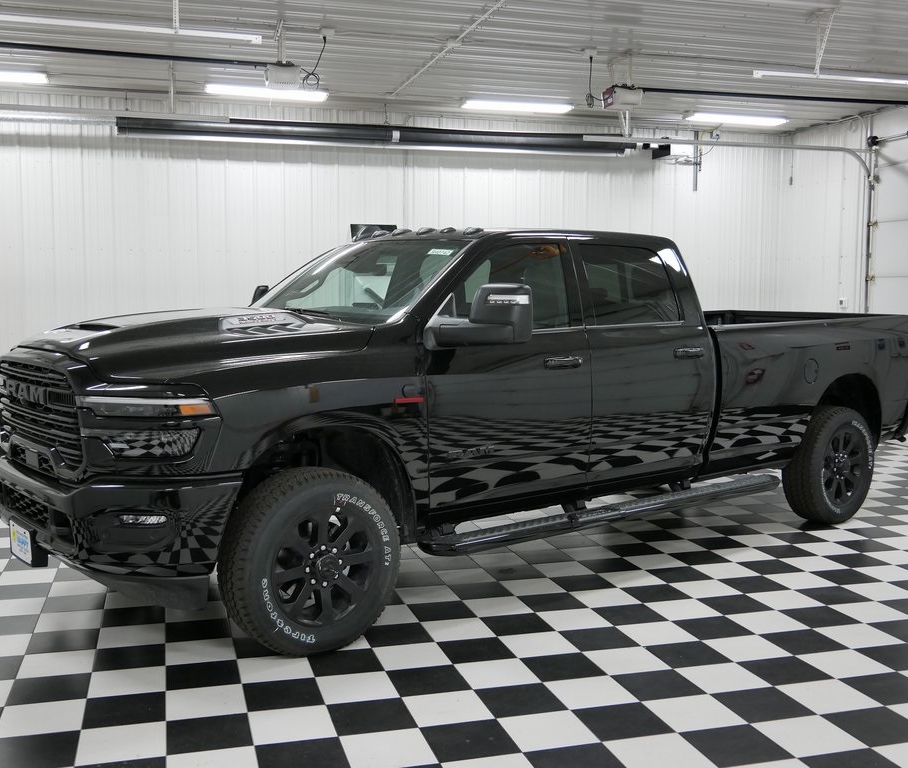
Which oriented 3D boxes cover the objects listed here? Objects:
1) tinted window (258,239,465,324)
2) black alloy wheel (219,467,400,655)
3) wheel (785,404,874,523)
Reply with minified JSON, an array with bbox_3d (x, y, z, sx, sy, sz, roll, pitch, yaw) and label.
[{"bbox_3d":[-0.508,-0.619,5.734,0.790,0.140,1.430,-44,29,-28],"label":"tinted window"},{"bbox_3d":[-0.649,0.810,4.622,0.840,0.840,0.285,-4,6,-39],"label":"black alloy wheel"},{"bbox_3d":[2.746,0.586,7.353,0.845,0.845,0.280,-4,6,-39],"label":"wheel"}]

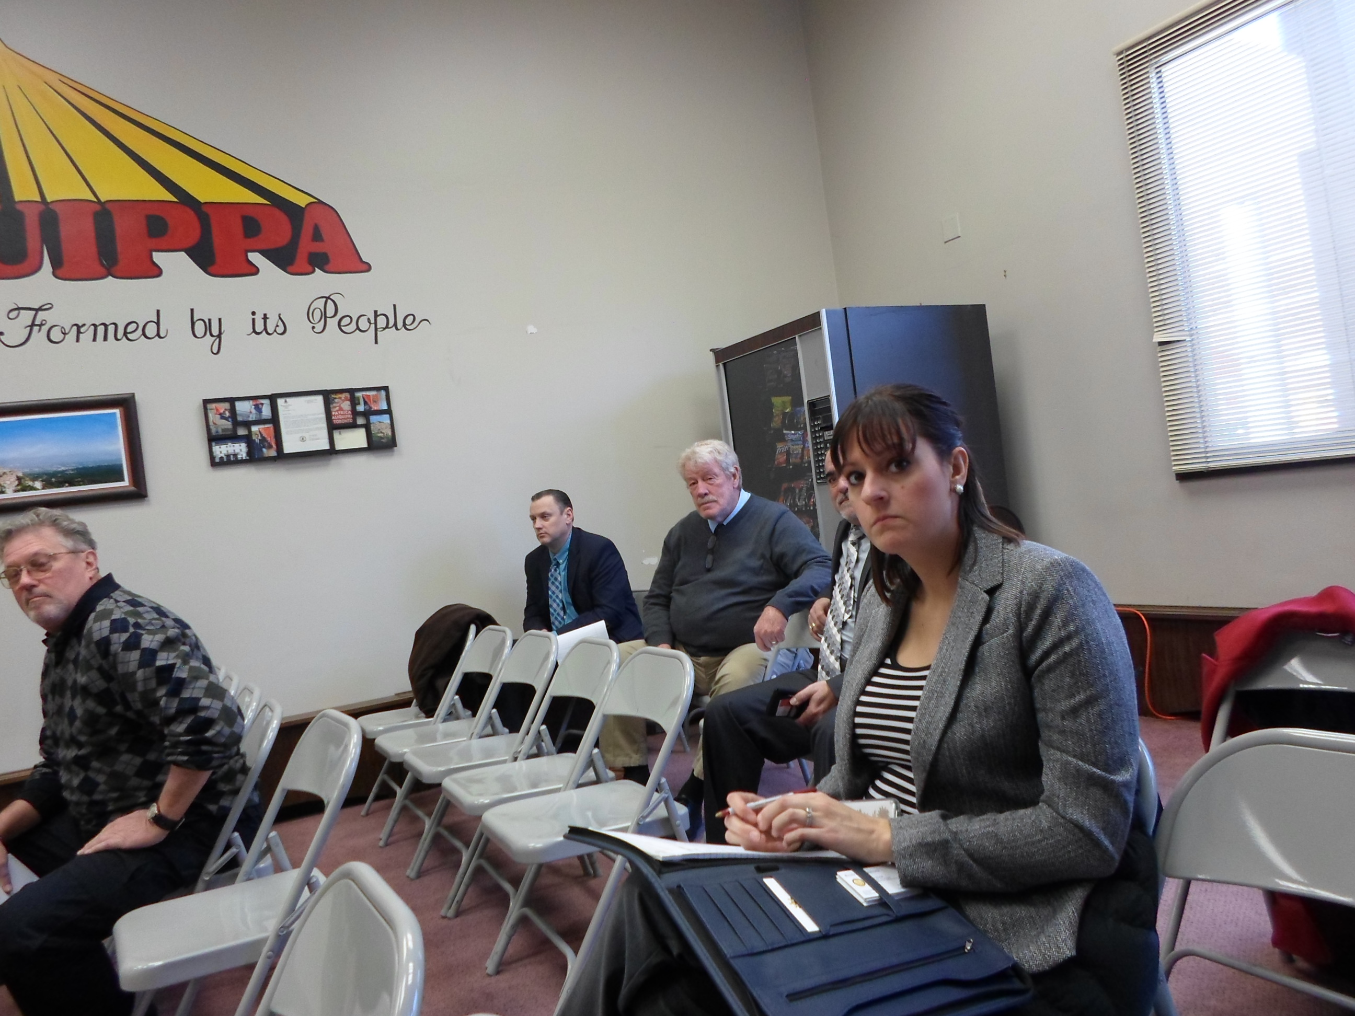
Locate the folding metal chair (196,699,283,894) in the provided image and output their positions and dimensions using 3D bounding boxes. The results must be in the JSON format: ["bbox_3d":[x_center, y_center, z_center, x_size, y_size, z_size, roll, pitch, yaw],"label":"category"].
[{"bbox_3d":[-1.213,0.898,2.376,0.520,0.758,0.465,-8,0,-35],"label":"folding metal chair"}]

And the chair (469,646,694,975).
[{"bbox_3d":[-0.204,0.764,2.387,0.520,0.758,0.465,-8,0,-27],"label":"chair"}]

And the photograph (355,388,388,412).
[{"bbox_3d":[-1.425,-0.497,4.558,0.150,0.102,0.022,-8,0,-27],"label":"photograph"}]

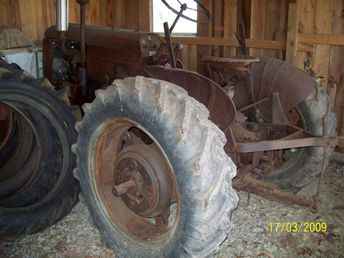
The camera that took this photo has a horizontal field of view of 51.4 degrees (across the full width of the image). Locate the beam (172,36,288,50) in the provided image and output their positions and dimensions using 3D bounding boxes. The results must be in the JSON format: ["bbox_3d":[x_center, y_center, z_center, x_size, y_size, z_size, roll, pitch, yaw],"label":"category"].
[{"bbox_3d":[0.908,-1.386,5.725,1.902,0.127,0.045,2,14,-5],"label":"beam"}]

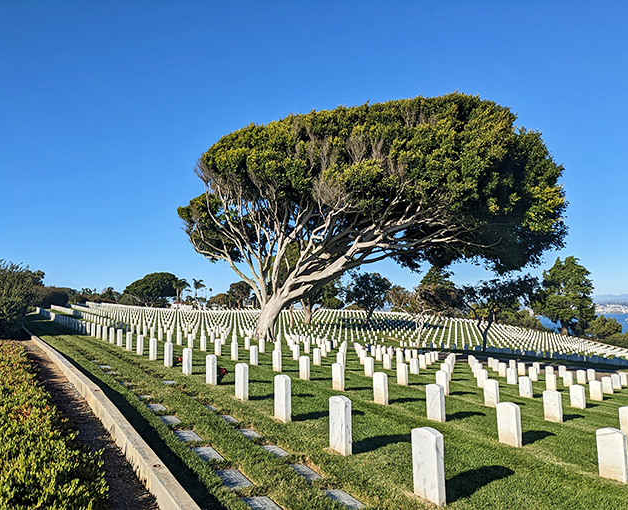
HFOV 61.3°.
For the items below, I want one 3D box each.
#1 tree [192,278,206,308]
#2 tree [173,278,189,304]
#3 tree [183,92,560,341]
[{"bbox_3d":[-34.972,11.835,162.000,4.188,9.270,4.188,-1,-6,0],"label":"tree"},{"bbox_3d":[-40.121,11.614,160.000,4.713,9.006,4.713,-1,-6,0],"label":"tree"},{"bbox_3d":[3.529,-2.247,32.000,23.409,14.979,16.500,-1,-6,0],"label":"tree"}]

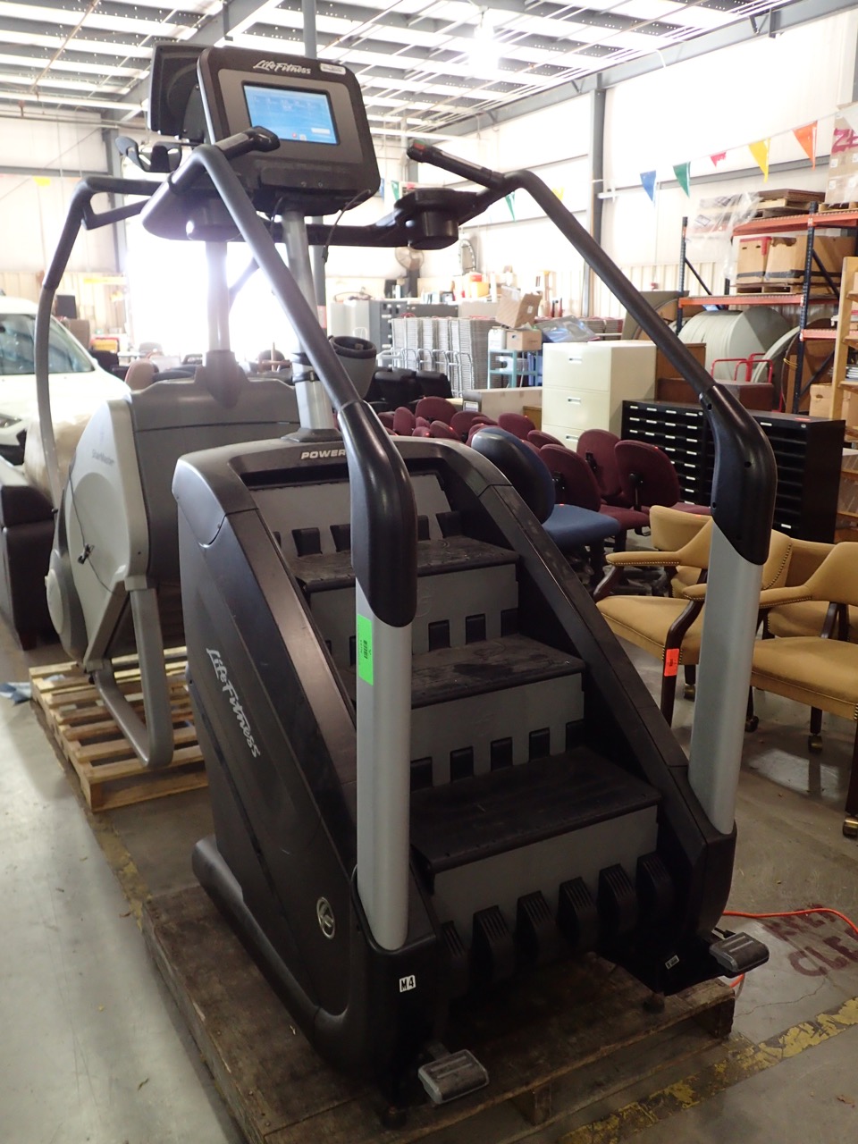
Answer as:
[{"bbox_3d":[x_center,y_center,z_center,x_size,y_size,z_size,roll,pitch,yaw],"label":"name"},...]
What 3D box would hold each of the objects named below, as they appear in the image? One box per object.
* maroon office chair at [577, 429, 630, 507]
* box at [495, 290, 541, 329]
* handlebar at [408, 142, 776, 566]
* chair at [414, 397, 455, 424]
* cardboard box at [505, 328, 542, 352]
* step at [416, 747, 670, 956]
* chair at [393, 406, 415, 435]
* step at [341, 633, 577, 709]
[{"bbox_3d":[1.266,-0.484,6.359,0.640,0.900,0.600,-11,18,-36],"label":"maroon office chair"},{"bbox_3d":[1.042,-3.053,11.500,0.330,0.380,0.330,-6,27,-43],"label":"box"},{"bbox_3d":[0.303,-0.534,2.210,0.300,0.910,1.060,-9,17,-28],"label":"handlebar"},{"bbox_3d":[0.242,-1.100,8.628,0.580,0.880,0.600,10,18,34],"label":"chair"},{"bbox_3d":[1.192,-2.912,12.472,0.290,0.255,0.400,-6,16,-19],"label":"cardboard box"},{"bbox_3d":[0.184,0.578,2.043,0.543,0.235,0.280,-8,17,-28],"label":"step"},{"bbox_3d":[0.074,-0.855,7.800,0.640,0.900,0.600,-6,16,-21],"label":"chair"},{"bbox_3d":[0.044,0.233,2.214,0.543,0.040,0.258,-8,17,-28],"label":"step"}]

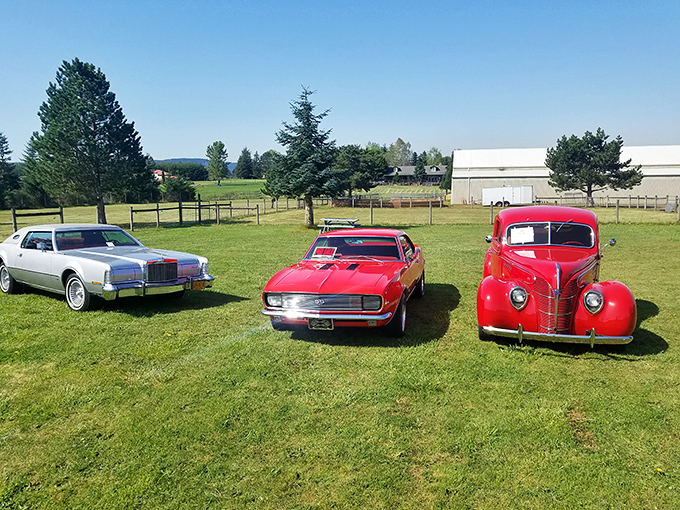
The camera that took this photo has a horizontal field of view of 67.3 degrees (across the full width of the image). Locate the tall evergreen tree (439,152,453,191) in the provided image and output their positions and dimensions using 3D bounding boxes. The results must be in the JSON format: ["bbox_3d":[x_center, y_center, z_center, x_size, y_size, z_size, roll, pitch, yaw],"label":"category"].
[{"bbox_3d":[22.555,-17.317,106.672,3.568,8.046,3.568,0,7,0],"label":"tall evergreen tree"}]

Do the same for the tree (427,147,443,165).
[{"bbox_3d":[32.607,-31.071,175.490,5.867,12.196,5.867,0,7,0],"label":"tree"}]

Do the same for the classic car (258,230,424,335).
[{"bbox_3d":[0.359,0.265,8.369,1.830,1.300,4.680,2,7,14],"label":"classic car"}]

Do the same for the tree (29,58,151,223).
[{"bbox_3d":[-13.559,-6.052,27.757,6.541,8.793,6.541,0,7,0],"label":"tree"}]

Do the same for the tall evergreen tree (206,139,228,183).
[{"bbox_3d":[-38.037,-28.367,157.678,6.830,13.692,6.830,0,7,0],"label":"tall evergreen tree"}]

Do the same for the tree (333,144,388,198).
[{"bbox_3d":[2.564,-12.890,79.006,8.720,8.250,8.720,0,7,0],"label":"tree"}]

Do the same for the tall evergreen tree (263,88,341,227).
[{"bbox_3d":[-1.618,-5.014,26.580,3.810,7.069,3.810,0,7,0],"label":"tall evergreen tree"}]

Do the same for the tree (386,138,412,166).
[{"bbox_3d":[20.526,-32.401,175.320,8.973,14.877,8.973,0,7,0],"label":"tree"}]

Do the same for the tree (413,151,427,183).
[{"bbox_3d":[22.050,-24.085,141.094,3.607,9.404,3.607,0,7,0],"label":"tree"}]

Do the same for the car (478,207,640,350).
[{"bbox_3d":[3.130,0.102,7.795,1.780,1.700,4.600,2,8,18],"label":"car"}]

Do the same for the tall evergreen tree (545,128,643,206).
[{"bbox_3d":[28.559,-9.764,57.231,10.634,8.624,10.634,0,7,0],"label":"tall evergreen tree"}]

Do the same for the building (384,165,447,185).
[{"bbox_3d":[21.677,-23.327,151.270,18.953,5.523,11.000,0,7,0],"label":"building"}]

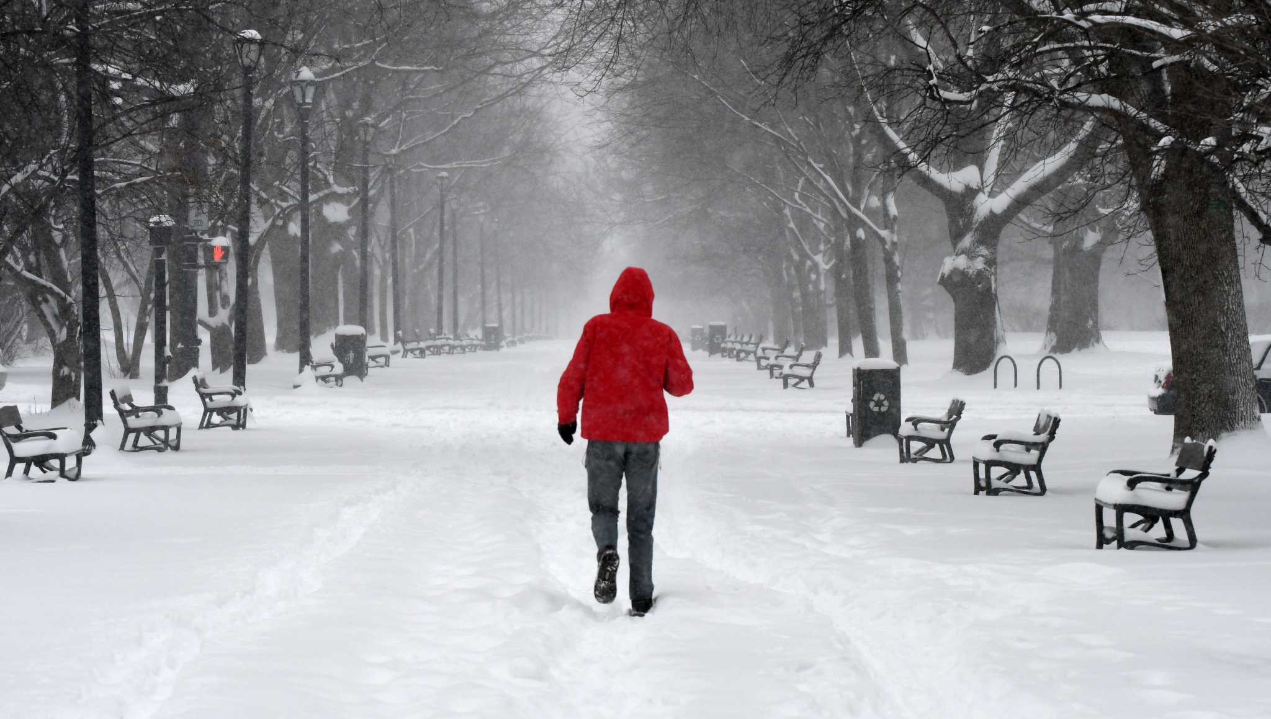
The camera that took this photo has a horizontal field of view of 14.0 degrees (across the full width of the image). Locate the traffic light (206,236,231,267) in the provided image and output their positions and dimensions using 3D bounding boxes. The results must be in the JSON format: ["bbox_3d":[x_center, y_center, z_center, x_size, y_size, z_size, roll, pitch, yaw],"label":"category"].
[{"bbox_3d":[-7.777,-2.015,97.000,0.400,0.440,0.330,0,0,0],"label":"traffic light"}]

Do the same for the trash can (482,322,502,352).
[{"bbox_3d":[-6.223,-0.887,226.000,0.630,1.130,0.630,0,0,0],"label":"trash can"}]

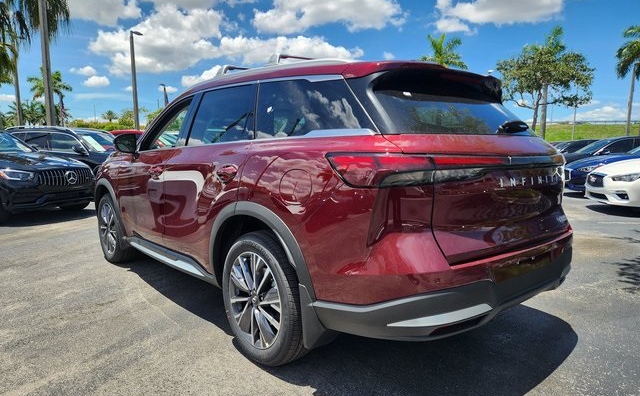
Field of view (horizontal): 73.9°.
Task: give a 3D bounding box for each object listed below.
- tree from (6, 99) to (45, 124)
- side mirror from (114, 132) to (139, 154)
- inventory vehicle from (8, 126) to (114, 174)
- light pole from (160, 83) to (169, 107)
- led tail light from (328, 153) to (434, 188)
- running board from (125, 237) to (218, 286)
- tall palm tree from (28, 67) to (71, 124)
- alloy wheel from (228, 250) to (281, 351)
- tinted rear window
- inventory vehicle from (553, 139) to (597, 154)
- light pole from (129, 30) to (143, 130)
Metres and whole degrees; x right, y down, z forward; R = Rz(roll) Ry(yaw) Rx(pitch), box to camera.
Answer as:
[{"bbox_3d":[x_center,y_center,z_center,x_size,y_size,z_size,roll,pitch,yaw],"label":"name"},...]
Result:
[{"bbox_3d":[-32.542,-7.486,47.422,3.700,6.860,3.700,-5,8,-33],"label":"tree"},{"bbox_3d":[-1.709,-0.487,3.742,0.230,0.190,0.190,-6,9,-40],"label":"side mirror"},{"bbox_3d":[-6.107,-0.891,10.915,4.850,1.770,1.940,1,7,16],"label":"inventory vehicle"},{"bbox_3d":[-14.303,-6.950,39.447,0.700,7.350,0.300,0,7,0],"label":"light pole"},{"bbox_3d":[0.247,-0.116,1.786,0.230,0.155,0.480,-6,9,-40],"label":"led tail light"},{"bbox_3d":[-1.204,0.474,3.435,0.170,0.110,1.850,-6,9,-40],"label":"running board"},{"bbox_3d":[-24.710,-7.614,39.360,3.500,8.850,3.500,-5,8,-32],"label":"tall palm tree"},{"bbox_3d":[-0.303,0.567,2.446,0.210,0.540,0.540,-6,9,-40],"label":"alloy wheel"},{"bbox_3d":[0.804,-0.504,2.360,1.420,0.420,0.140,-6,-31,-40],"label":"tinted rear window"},{"bbox_3d":[9.289,-1.351,15.255,4.800,1.450,1.830,1,7,12],"label":"inventory vehicle"},{"bbox_3d":[-9.320,-4.912,22.071,0.700,7.240,0.300,0,7,0],"label":"light pole"}]

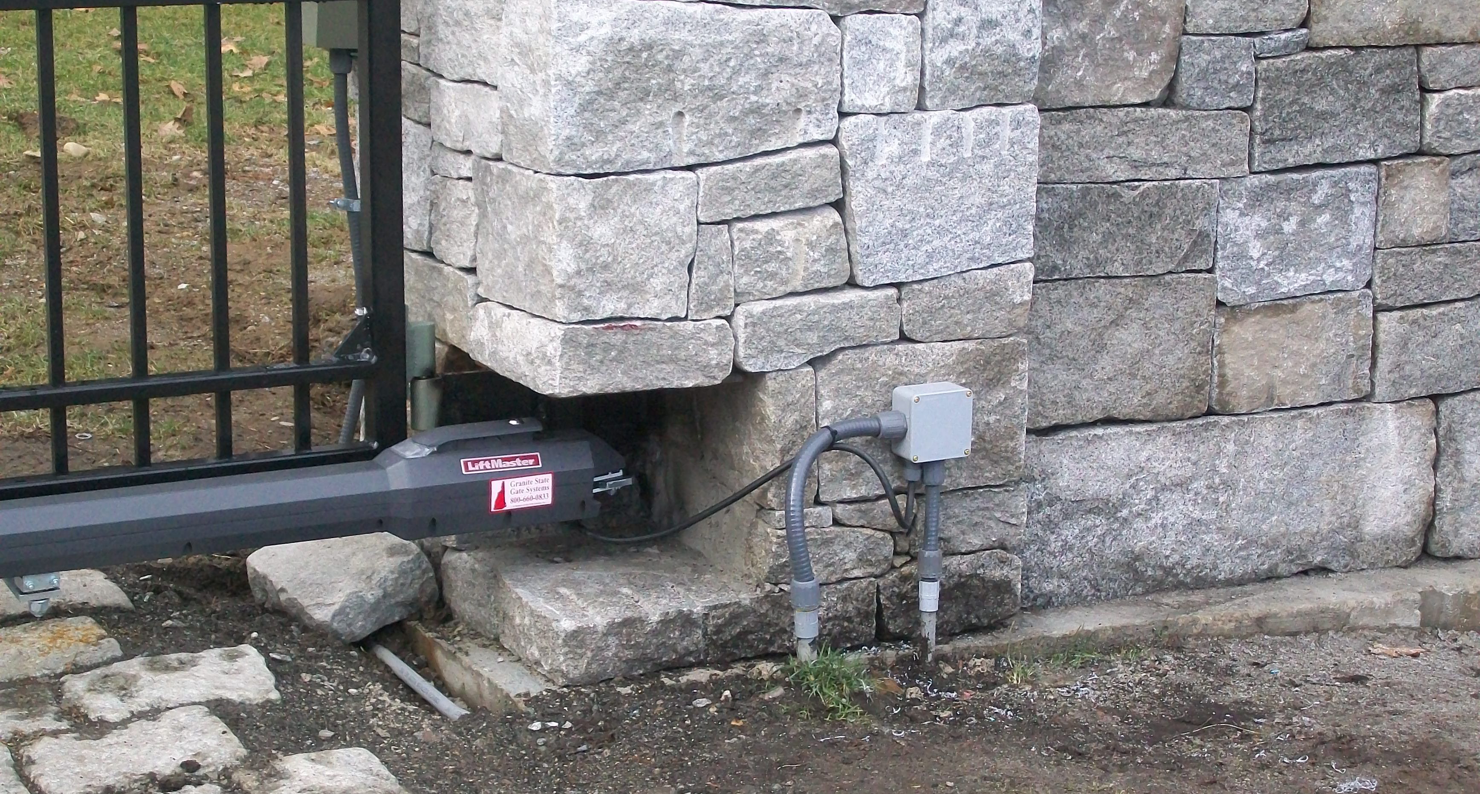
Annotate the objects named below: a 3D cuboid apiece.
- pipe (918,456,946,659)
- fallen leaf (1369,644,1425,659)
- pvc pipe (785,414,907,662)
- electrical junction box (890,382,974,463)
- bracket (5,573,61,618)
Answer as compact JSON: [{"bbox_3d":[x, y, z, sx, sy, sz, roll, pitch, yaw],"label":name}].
[{"bbox_3d":[0.294,0.252,4.602,0.038,0.313,0.038,0,12,0],"label":"pipe"},{"bbox_3d":[1.031,0.395,4.694,0.083,0.012,0.045,-1,12,-5],"label":"fallen leaf"},{"bbox_3d":[0.161,0.212,4.544,0.203,0.375,0.050,-5,13,-24],"label":"pvc pipe"},{"bbox_3d":[0.293,0.038,4.570,0.103,0.104,0.064,-5,13,-24],"label":"electrical junction box"},{"bbox_3d":[-1.051,0.295,4.450,0.064,0.055,0.090,-6,13,-27],"label":"bracket"}]

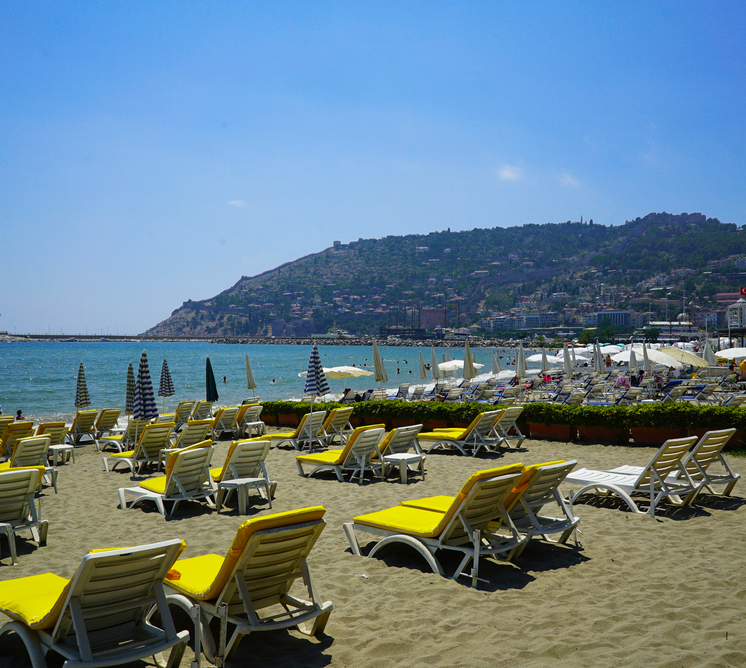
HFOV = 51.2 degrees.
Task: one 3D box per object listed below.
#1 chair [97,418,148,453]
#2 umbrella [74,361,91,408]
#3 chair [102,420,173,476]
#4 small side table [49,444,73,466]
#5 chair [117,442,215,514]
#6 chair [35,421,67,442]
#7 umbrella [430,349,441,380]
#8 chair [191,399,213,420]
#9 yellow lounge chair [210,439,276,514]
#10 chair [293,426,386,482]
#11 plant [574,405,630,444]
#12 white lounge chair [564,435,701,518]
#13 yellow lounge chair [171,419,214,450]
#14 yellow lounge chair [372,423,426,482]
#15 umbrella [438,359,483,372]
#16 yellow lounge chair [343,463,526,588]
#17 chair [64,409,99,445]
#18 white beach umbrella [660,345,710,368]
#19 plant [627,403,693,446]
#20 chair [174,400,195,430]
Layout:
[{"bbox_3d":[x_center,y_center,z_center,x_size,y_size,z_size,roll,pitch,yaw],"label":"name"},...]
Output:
[{"bbox_3d":[-6.183,2.447,19.358,1.677,0.859,0.690,0,0,42],"label":"chair"},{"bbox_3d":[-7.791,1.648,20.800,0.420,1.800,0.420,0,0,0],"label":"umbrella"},{"bbox_3d":[-4.706,2.285,15.677,0.700,0.910,1.800,0,-4,-43],"label":"chair"},{"bbox_3d":[-7.043,2.760,17.595,0.459,0.408,0.459,-5,-4,40],"label":"small side table"},{"bbox_3d":[-2.972,2.028,11.243,1.618,0.961,0.690,0,0,44],"label":"chair"},{"bbox_3d":[-7.986,2.631,18.977,0.700,0.910,1.800,0,-4,-42],"label":"chair"},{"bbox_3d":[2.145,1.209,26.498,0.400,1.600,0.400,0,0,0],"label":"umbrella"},{"bbox_3d":[-6.474,2.914,28.238,0.700,0.910,1.800,0,-4,-40],"label":"chair"},{"bbox_3d":[-2.159,1.986,11.580,0.704,0.895,1.809,-1,-3,-36],"label":"yellow lounge chair"},{"bbox_3d":[-0.534,2.052,13.563,0.700,0.910,1.800,0,-4,-40],"label":"chair"},{"bbox_3d":[4.460,1.710,15.100,1.030,0.760,0.500,0,0,41],"label":"plant"},{"bbox_3d":[3.007,1.626,9.397,0.714,0.816,1.775,-2,-2,-34],"label":"white lounge chair"},{"bbox_3d":[-4.051,2.227,16.186,0.700,0.910,1.800,0,-4,-40],"label":"yellow lounge chair"},{"bbox_3d":[0.142,2.002,13.911,0.704,0.862,1.849,-1,-3,-36],"label":"yellow lounge chair"},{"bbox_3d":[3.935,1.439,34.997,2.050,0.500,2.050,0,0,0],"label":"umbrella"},{"bbox_3d":[0.540,1.635,7.178,0.714,0.877,1.775,-1,-3,-39],"label":"yellow lounge chair"},{"bbox_3d":[-8.414,2.598,22.081,1.702,0.849,0.690,0,0,45],"label":"chair"},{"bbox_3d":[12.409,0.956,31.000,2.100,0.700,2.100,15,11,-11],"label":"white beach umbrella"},{"bbox_3d":[5.490,1.729,14.857,0.500,0.810,1.120,0,0,-33],"label":"plant"},{"bbox_3d":[-6.981,2.987,28.212,0.700,0.910,1.800,0,-4,-39],"label":"chair"}]

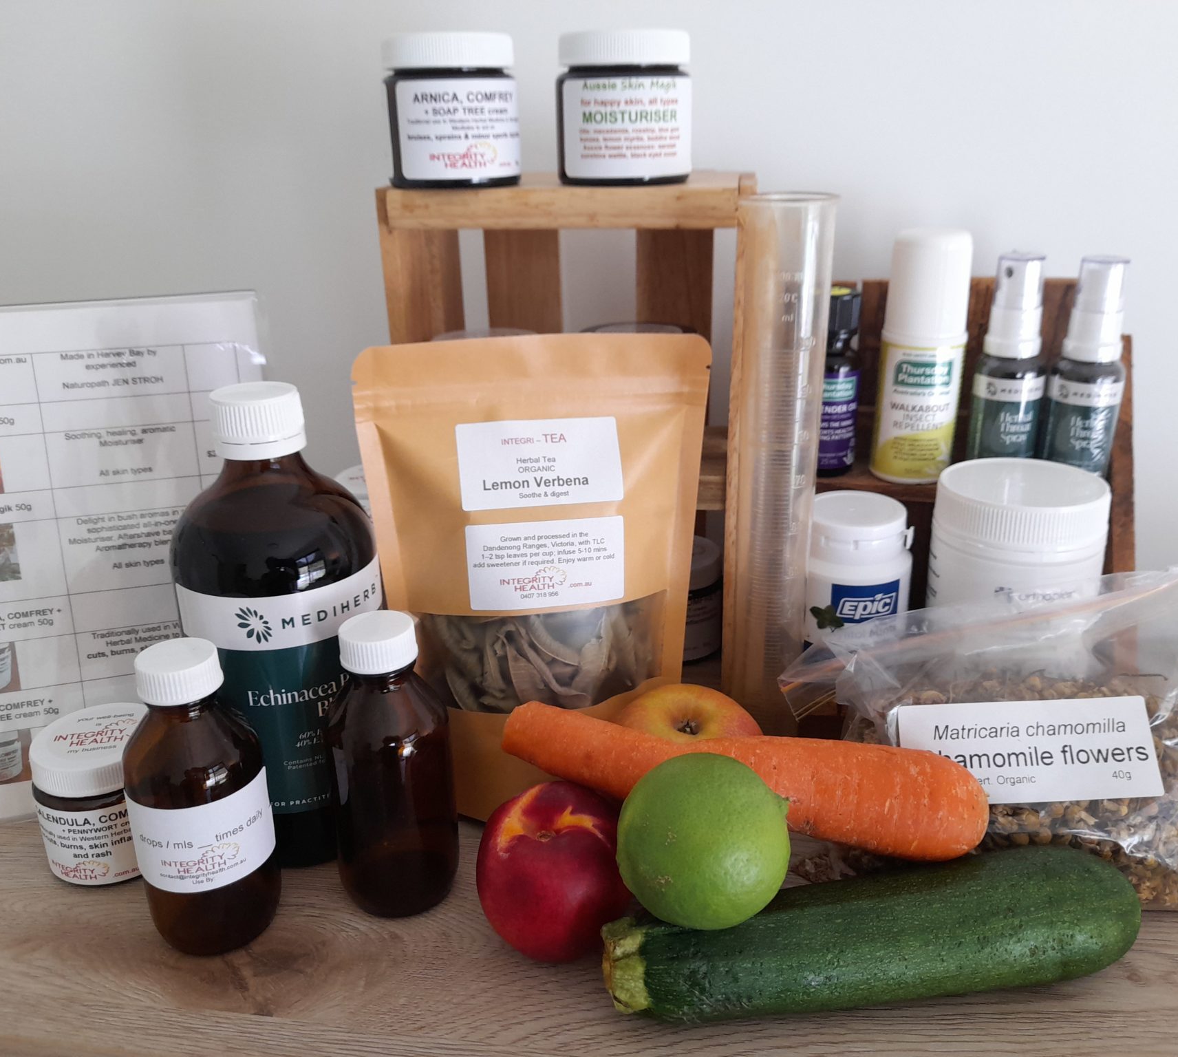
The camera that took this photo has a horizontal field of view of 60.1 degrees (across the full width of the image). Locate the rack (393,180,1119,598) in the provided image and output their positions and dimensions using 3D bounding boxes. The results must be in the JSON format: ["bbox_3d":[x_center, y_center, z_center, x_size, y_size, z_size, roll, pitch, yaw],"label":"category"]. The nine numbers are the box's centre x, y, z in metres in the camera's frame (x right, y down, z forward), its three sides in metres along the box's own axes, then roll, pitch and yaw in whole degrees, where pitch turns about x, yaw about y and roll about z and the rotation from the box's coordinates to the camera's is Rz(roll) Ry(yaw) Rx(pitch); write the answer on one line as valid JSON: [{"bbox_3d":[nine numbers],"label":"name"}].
[{"bbox_3d":[0.084,-0.026,0.460,0.318,0.253,0.112,1,22,6],"label":"rack"}]

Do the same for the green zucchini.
[{"bbox_3d":[0.099,0.133,0.341,0.183,0.045,0.046,-4,22,-7],"label":"green zucchini"}]

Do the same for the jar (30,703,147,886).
[{"bbox_3d":[-0.196,0.107,0.416,0.052,0.054,0.052,-4,22,-8],"label":"jar"}]

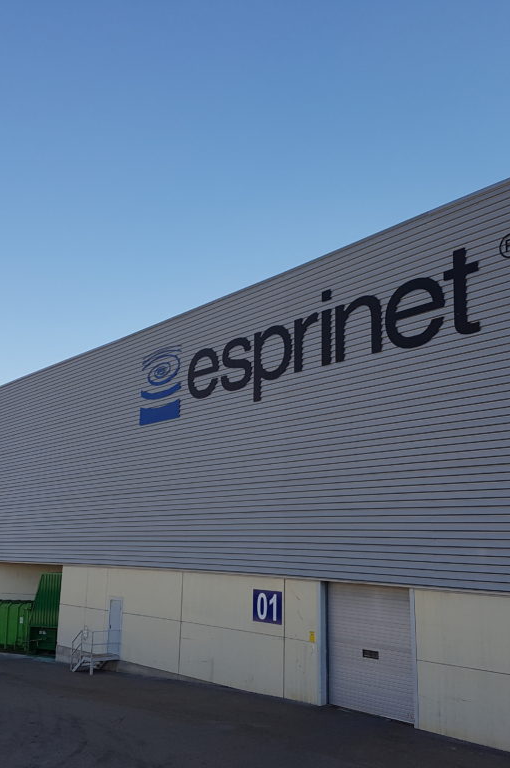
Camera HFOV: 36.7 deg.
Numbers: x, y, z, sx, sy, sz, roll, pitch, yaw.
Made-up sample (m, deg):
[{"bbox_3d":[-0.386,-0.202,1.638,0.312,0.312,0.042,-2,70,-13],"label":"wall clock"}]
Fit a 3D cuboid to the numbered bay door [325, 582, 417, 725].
[{"bbox_3d":[3.180,7.301,21.165,0.400,3.440,3.380,10,-15,-37],"label":"numbered bay door"}]

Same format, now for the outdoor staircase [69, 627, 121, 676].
[{"bbox_3d":[-6.560,10.933,31.628,1.200,1.640,1.950,10,-15,-37],"label":"outdoor staircase"}]

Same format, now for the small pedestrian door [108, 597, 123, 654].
[{"bbox_3d":[-5.750,10.072,31.824,0.120,2.200,1.080,10,-15,-37],"label":"small pedestrian door"}]

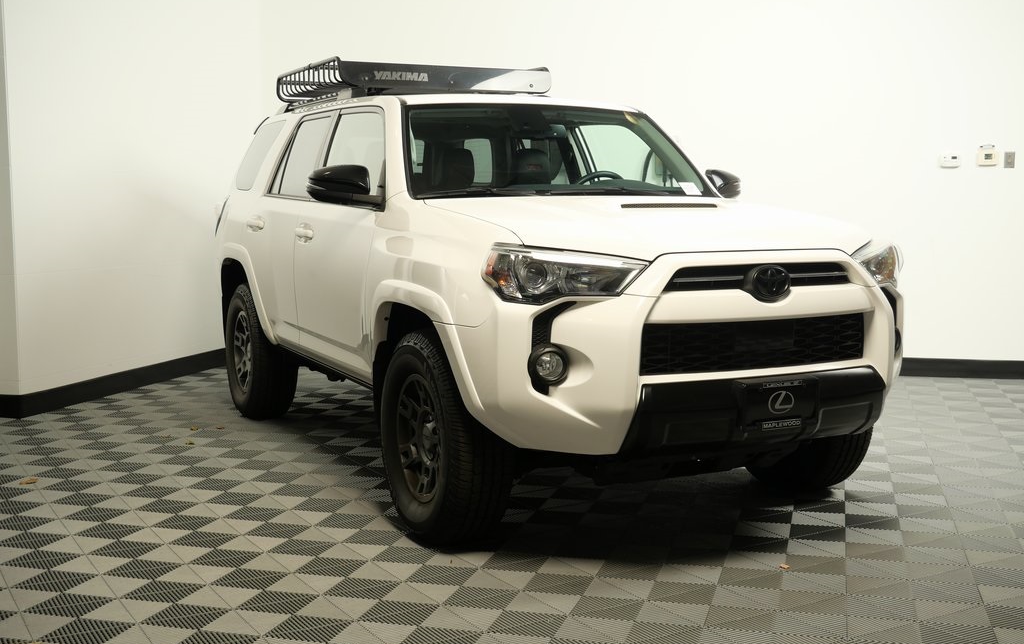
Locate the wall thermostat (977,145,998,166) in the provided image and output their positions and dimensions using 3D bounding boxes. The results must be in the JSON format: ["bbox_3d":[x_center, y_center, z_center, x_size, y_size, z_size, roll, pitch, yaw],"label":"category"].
[{"bbox_3d":[3.329,-1.164,8.274,0.143,0.148,0.040,1,6,15],"label":"wall thermostat"}]

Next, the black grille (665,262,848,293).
[{"bbox_3d":[0.821,-0.152,3.901,0.750,0.090,0.090,-3,6,-25],"label":"black grille"}]

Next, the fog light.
[{"bbox_3d":[0.118,0.140,3.780,0.145,0.145,0.110,-2,6,-16],"label":"fog light"}]

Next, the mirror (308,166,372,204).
[{"bbox_3d":[-0.708,-0.564,4.839,0.250,0.160,0.150,-3,6,-25],"label":"mirror"}]

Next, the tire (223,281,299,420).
[{"bbox_3d":[-1.458,0.166,6.845,0.270,0.790,0.790,-3,6,-25],"label":"tire"}]

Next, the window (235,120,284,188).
[{"bbox_3d":[-1.495,-0.959,6.918,0.070,0.390,0.780,18,-3,-21],"label":"window"}]

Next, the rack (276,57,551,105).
[{"bbox_3d":[-0.587,-1.331,6.718,1.210,0.180,1.330,-3,6,-25],"label":"rack"}]

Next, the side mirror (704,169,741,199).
[{"bbox_3d":[1.013,-0.657,5.661,0.250,0.160,0.150,-3,6,-25],"label":"side mirror"}]

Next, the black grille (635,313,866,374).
[{"bbox_3d":[0.823,0.070,3.921,0.900,0.165,0.090,-3,6,-25],"label":"black grille"}]

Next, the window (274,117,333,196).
[{"bbox_3d":[-1.045,-0.814,5.945,0.070,0.420,0.790,18,-3,-26],"label":"window"}]

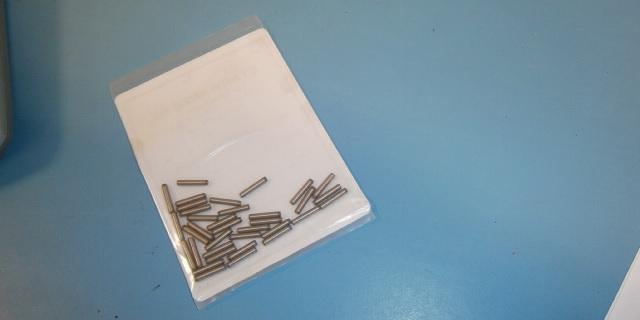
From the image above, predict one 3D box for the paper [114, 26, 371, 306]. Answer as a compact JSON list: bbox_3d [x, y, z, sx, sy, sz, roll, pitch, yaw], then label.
[{"bbox_3d":[-0.038,-0.007,0.203,0.077,0.007,0.114,-28,68,-5],"label":"paper"}]

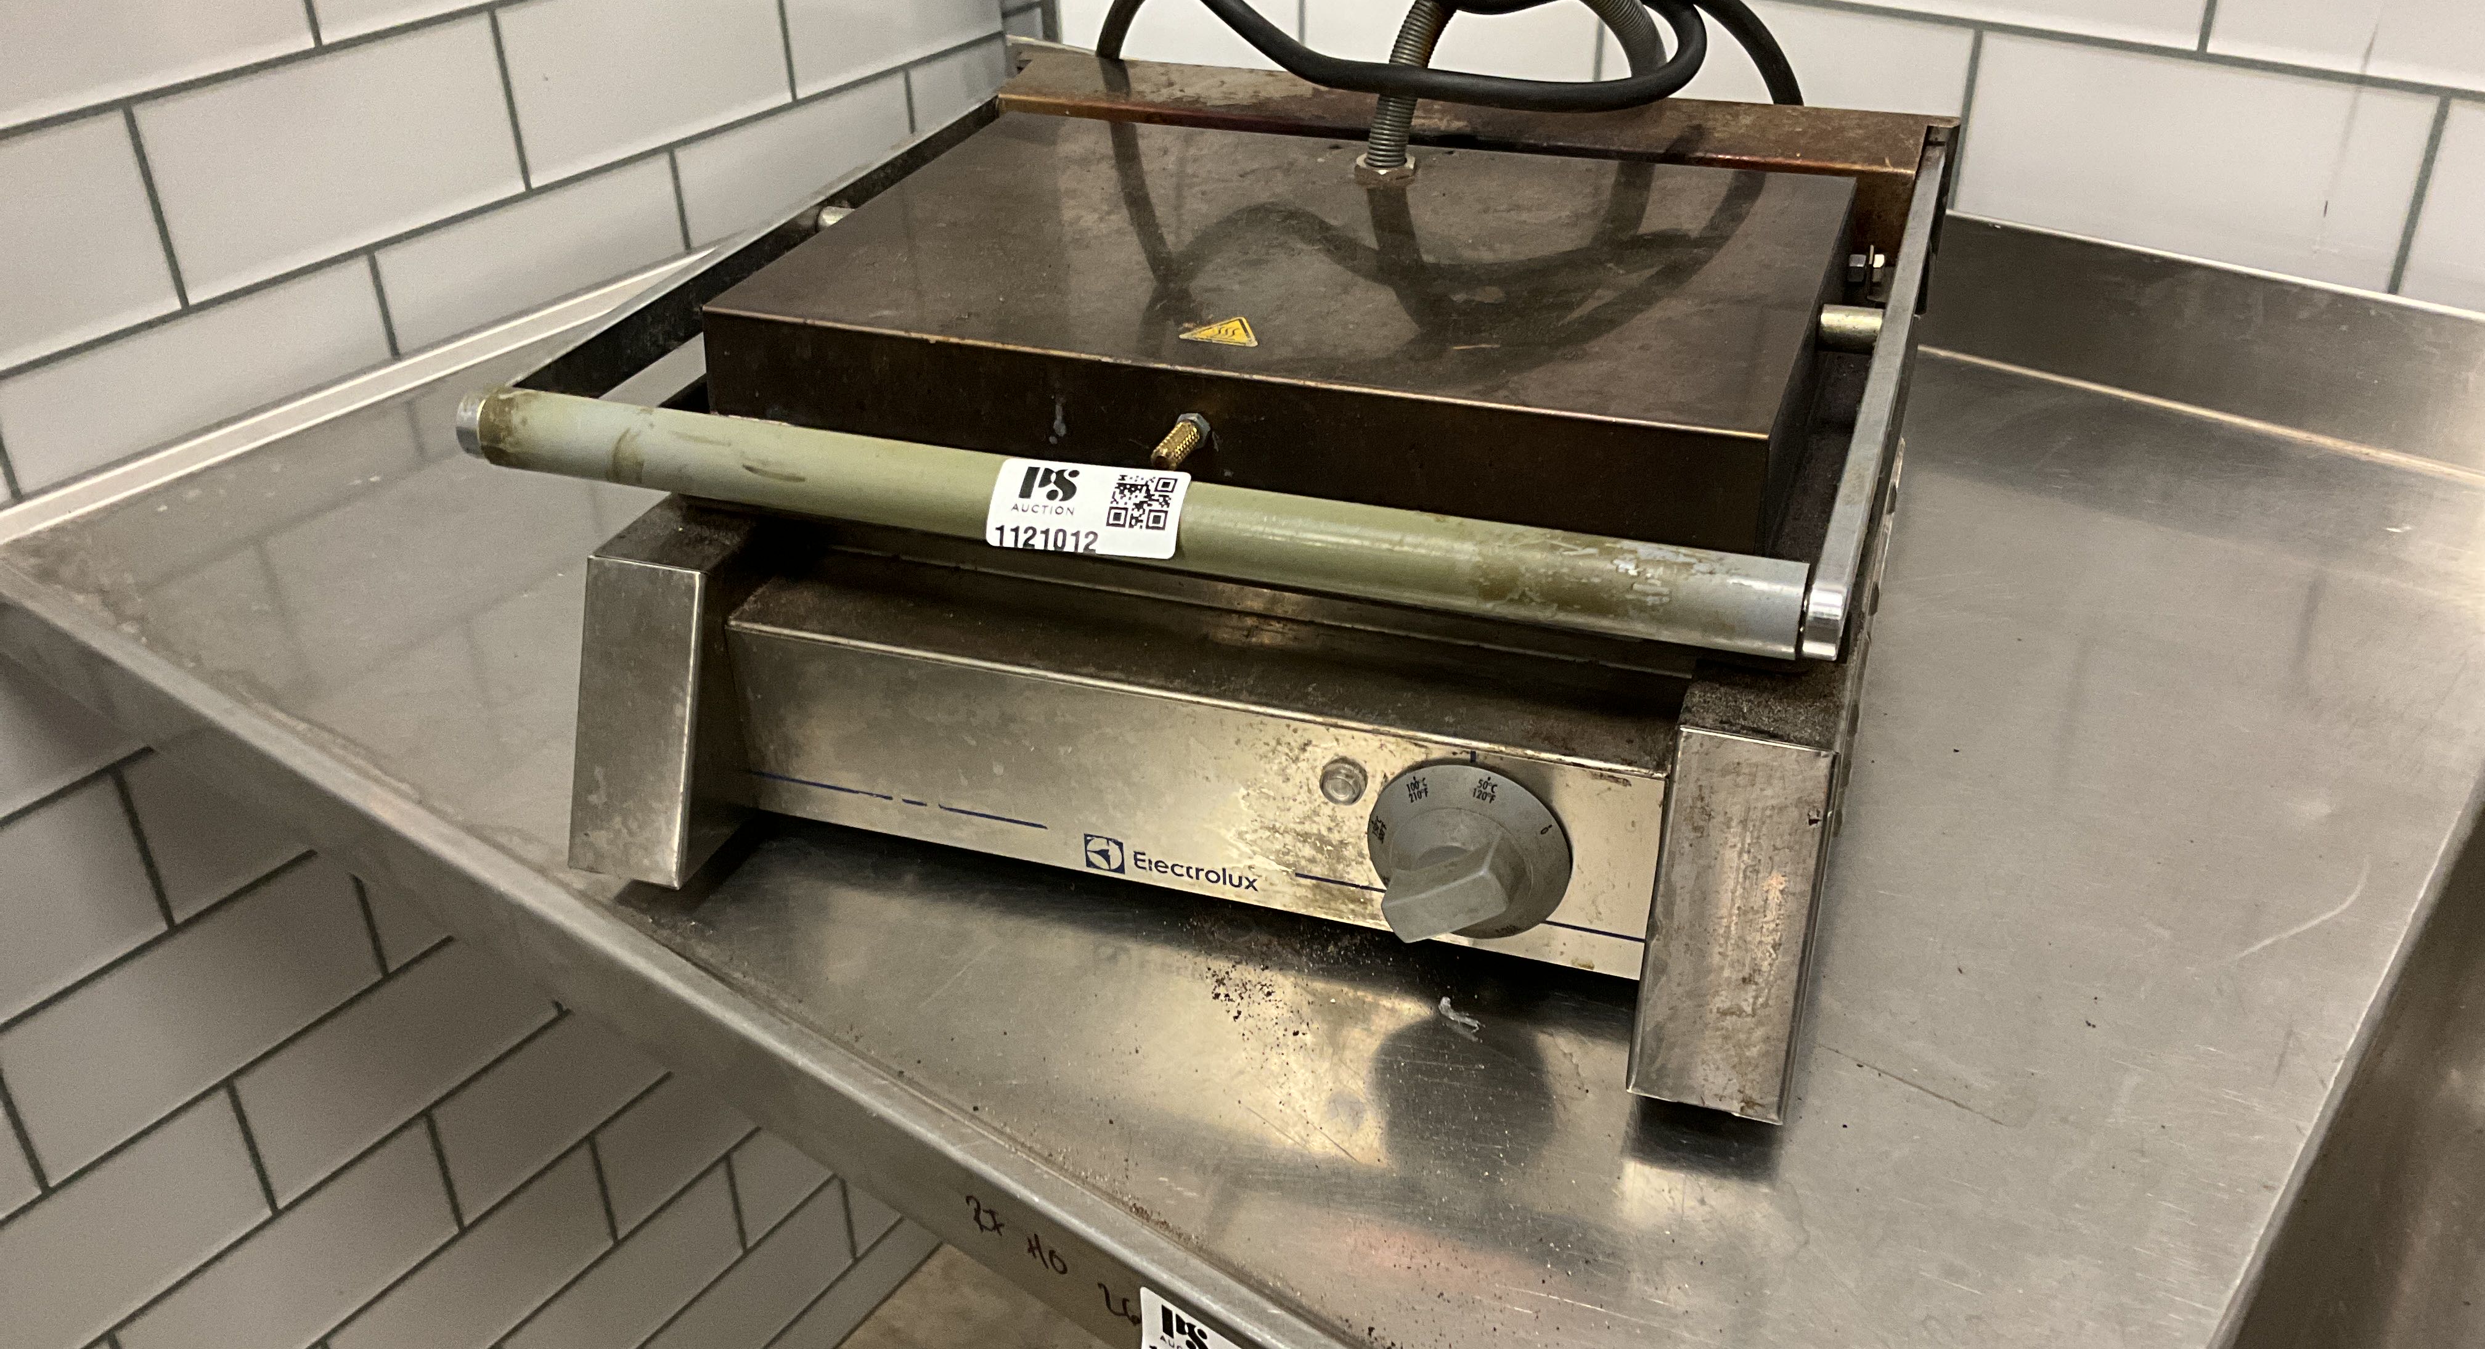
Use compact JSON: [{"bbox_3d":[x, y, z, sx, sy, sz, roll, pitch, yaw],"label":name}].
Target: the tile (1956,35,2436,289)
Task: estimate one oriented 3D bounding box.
[{"bbox_3d":[0.437,-0.237,0.970,0.200,0.098,0.010,21,38,33],"label":"tile"}]

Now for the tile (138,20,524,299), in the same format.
[{"bbox_3d":[-0.449,-0.261,1.037,0.010,0.098,0.200,18,36,29],"label":"tile"}]

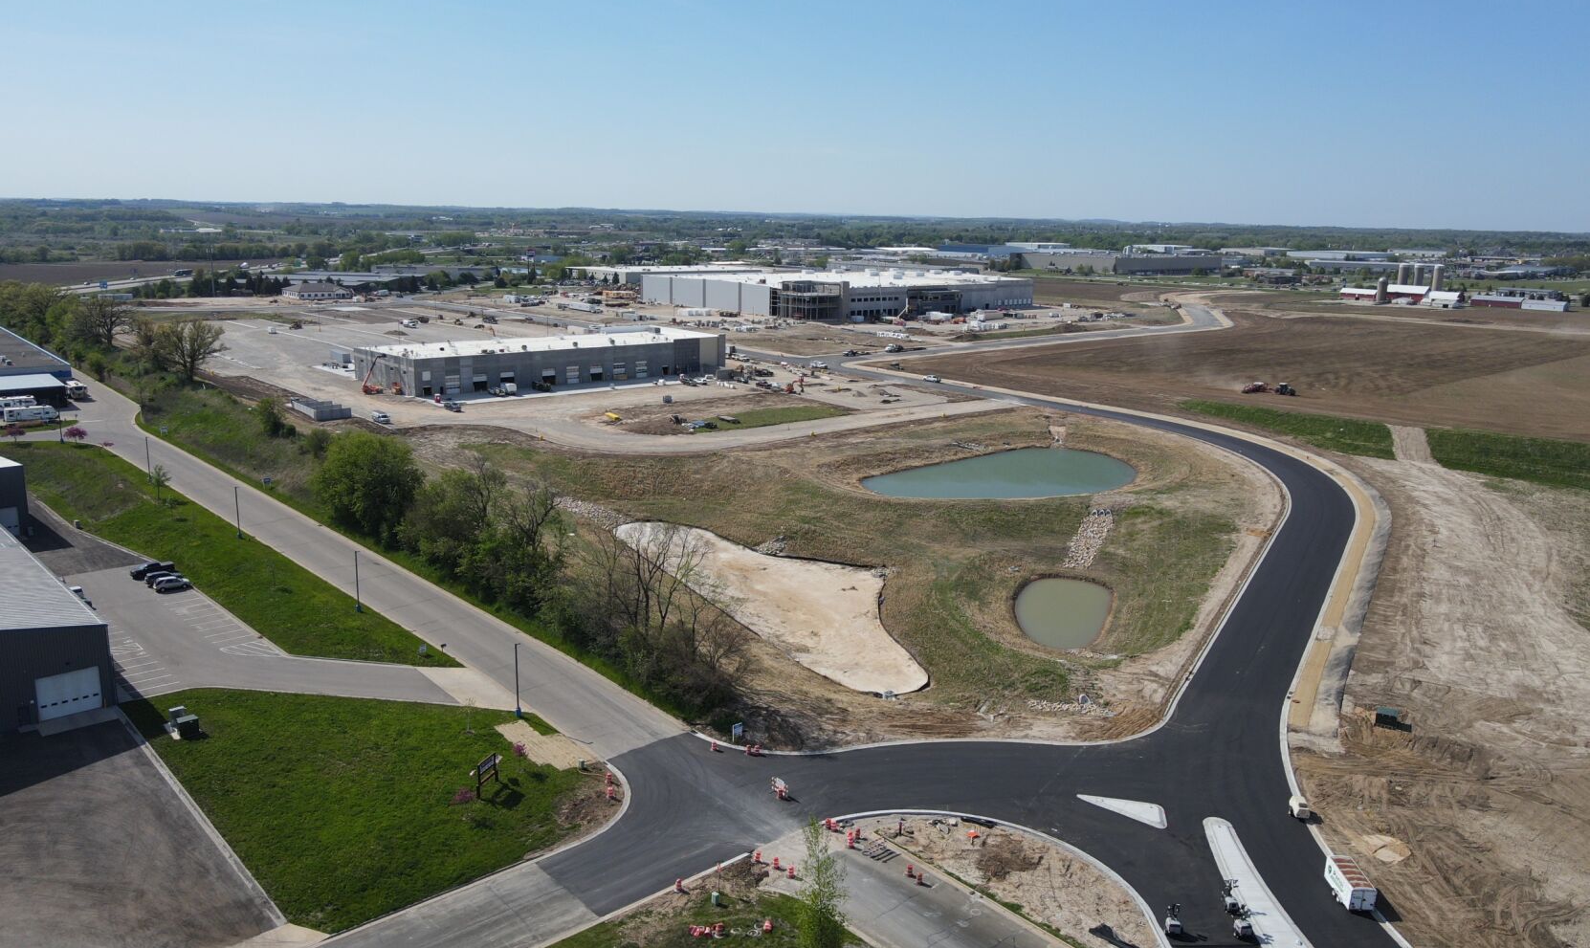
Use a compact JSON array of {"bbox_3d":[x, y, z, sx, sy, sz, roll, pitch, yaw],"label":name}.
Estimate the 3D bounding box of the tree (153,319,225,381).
[{"bbox_3d":[-195.270,-39.515,353.662,21.000,19.000,20.000,1,13,0],"label":"tree"}]

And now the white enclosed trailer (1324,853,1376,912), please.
[{"bbox_3d":[49.402,36.610,98.219,2.110,2.560,5.160,2,13,1],"label":"white enclosed trailer"}]

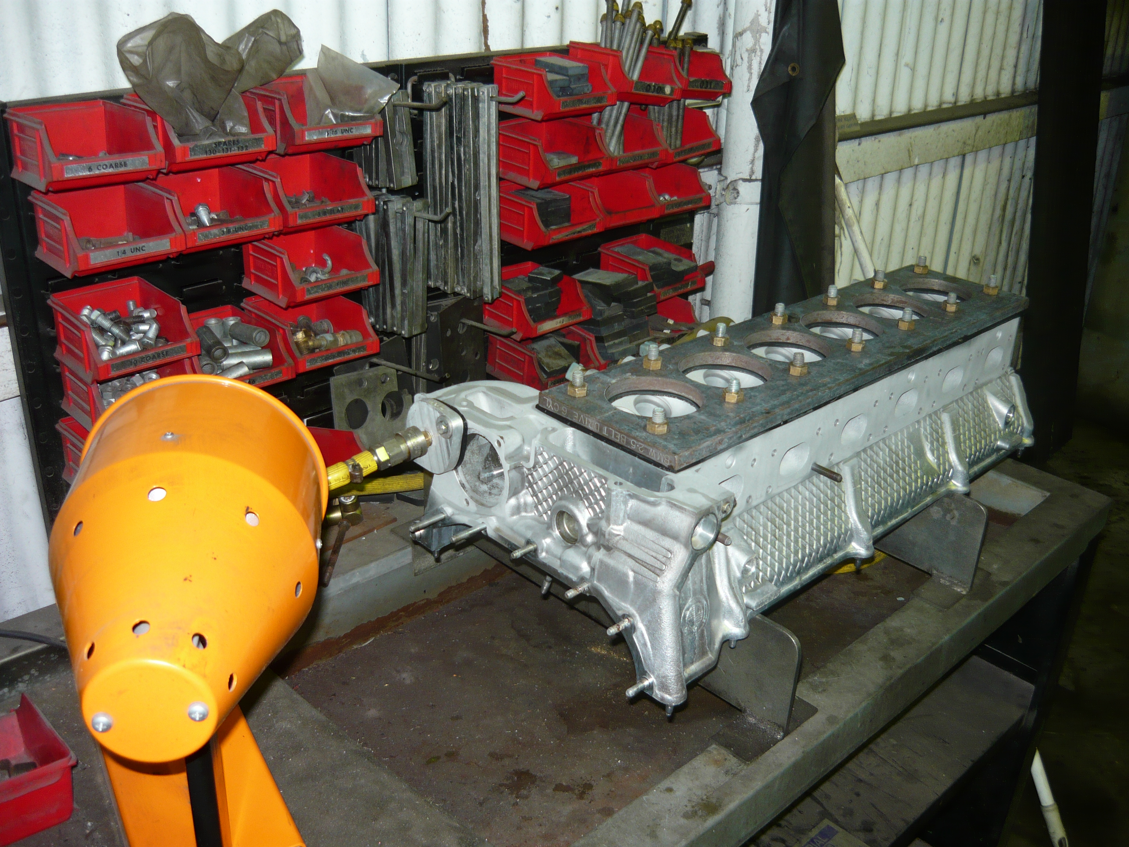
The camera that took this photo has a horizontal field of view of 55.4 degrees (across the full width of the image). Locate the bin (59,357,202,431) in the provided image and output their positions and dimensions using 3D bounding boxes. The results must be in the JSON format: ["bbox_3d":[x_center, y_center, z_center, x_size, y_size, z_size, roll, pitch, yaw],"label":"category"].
[{"bbox_3d":[-0.471,-0.045,1.149,0.106,0.068,0.138,-21,32,-38],"label":"bin"}]

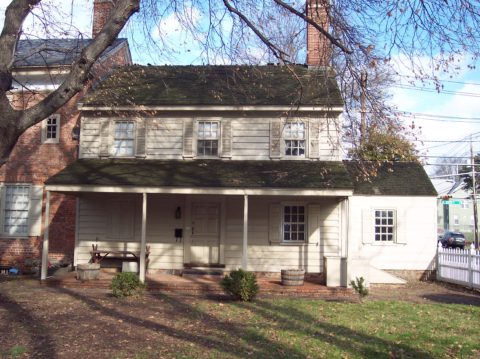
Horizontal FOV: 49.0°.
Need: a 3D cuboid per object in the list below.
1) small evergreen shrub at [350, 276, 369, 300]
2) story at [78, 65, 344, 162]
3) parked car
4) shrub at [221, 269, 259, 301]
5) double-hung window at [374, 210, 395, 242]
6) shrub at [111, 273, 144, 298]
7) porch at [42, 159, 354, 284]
[{"bbox_3d":[3.072,2.795,13.500,0.460,0.610,0.450,1,-4,5],"label":"small evergreen shrub"},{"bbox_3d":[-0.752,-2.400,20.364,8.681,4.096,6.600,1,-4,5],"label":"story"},{"bbox_3d":[18.300,5.500,47.500,1.830,1.600,4.600,3,-5,-20],"label":"parked car"},{"bbox_3d":[0.000,2.753,13.800,0.950,0.840,0.920,1,-4,5],"label":"shrub"},{"bbox_3d":[5.006,1.625,18.200,0.740,1.150,0.120,1,-4,5],"label":"double-hung window"},{"bbox_3d":[-2.987,2.819,14.000,0.880,0.700,0.850,1,-4,5],"label":"shrub"},{"bbox_3d":[-1.152,1.173,15.837,8.680,3.828,2.512,1,-4,5],"label":"porch"}]

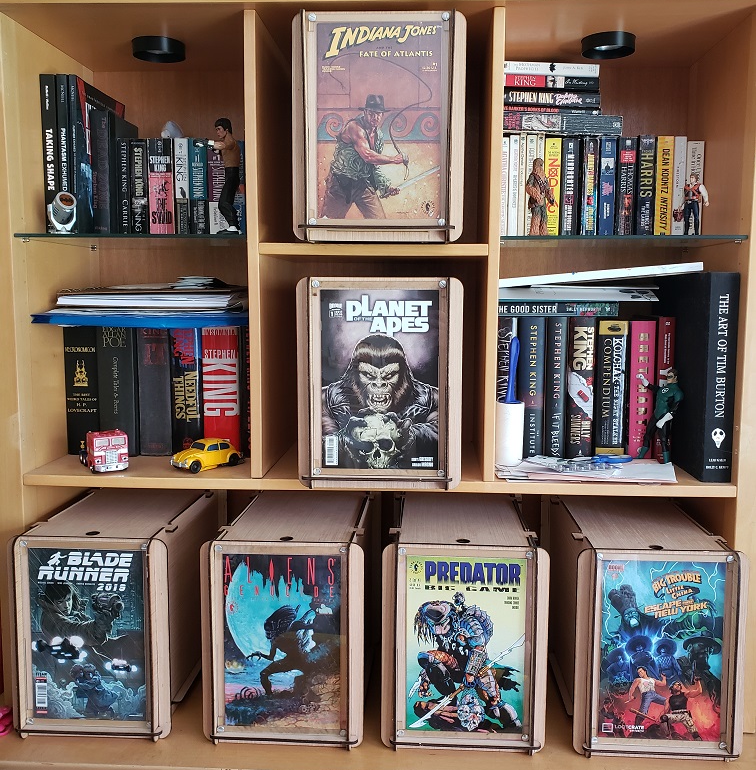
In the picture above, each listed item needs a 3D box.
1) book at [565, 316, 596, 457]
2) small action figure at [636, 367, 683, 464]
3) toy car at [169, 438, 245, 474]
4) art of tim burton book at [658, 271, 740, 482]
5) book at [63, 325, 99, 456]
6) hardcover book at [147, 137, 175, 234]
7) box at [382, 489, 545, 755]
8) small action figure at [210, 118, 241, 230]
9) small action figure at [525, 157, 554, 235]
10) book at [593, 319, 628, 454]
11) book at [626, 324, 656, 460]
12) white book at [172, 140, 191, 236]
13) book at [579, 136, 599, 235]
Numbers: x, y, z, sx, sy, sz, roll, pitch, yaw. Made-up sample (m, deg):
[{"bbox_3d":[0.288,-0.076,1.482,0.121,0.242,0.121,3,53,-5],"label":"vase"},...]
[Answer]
[{"bbox_3d":[0.342,0.005,1.340,0.044,0.243,0.160,1,6,3],"label":"book"},{"bbox_3d":[0.457,0.054,1.228,0.056,0.164,0.050,4,7,33],"label":"small action figure"},{"bbox_3d":[-0.274,0.109,1.219,0.117,0.048,0.053,-6,9,-43],"label":"toy car"},{"bbox_3d":[0.516,-0.022,1.246,0.041,0.312,0.245,1,6,3],"label":"art of tim burton book"},{"bbox_3d":[-0.513,-0.002,1.408,0.061,0.237,0.157,1,7,3],"label":"book"},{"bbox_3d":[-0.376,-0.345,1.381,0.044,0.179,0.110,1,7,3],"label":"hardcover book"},{"bbox_3d":[0.132,0.362,1.239,0.237,0.311,0.335,1,6,3],"label":"box"},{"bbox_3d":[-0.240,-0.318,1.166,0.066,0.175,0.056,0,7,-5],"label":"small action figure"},{"bbox_3d":[0.249,-0.285,1.166,0.031,0.126,0.035,-3,6,-27],"label":"small action figure"},{"bbox_3d":[0.393,0.007,1.338,0.047,0.240,0.160,1,6,3],"label":"book"},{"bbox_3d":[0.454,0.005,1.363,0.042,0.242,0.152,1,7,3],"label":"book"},{"bbox_3d":[-0.324,-0.331,1.317,0.026,0.171,0.106,1,6,3],"label":"white book"},{"bbox_3d":[0.344,-0.322,1.279,0.029,0.171,0.106,1,6,3],"label":"book"}]

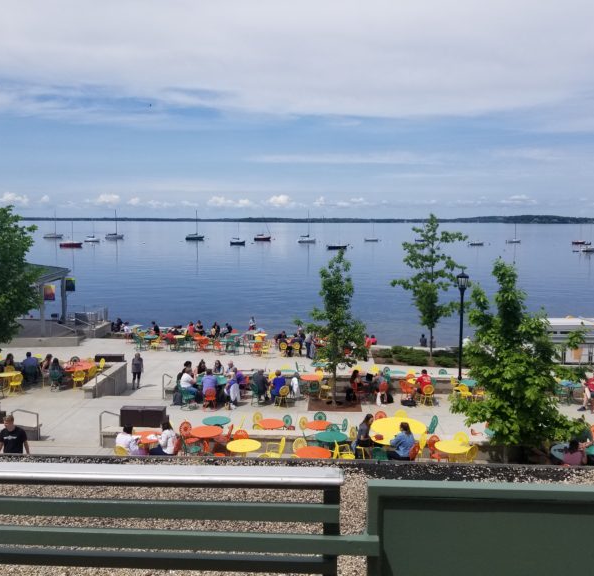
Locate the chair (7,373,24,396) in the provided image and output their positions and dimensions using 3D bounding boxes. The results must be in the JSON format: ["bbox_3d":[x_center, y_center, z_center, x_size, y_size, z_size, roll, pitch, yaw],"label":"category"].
[{"bbox_3d":[-11.048,3.764,22.637,0.530,0.810,0.550,1,7,6],"label":"chair"}]

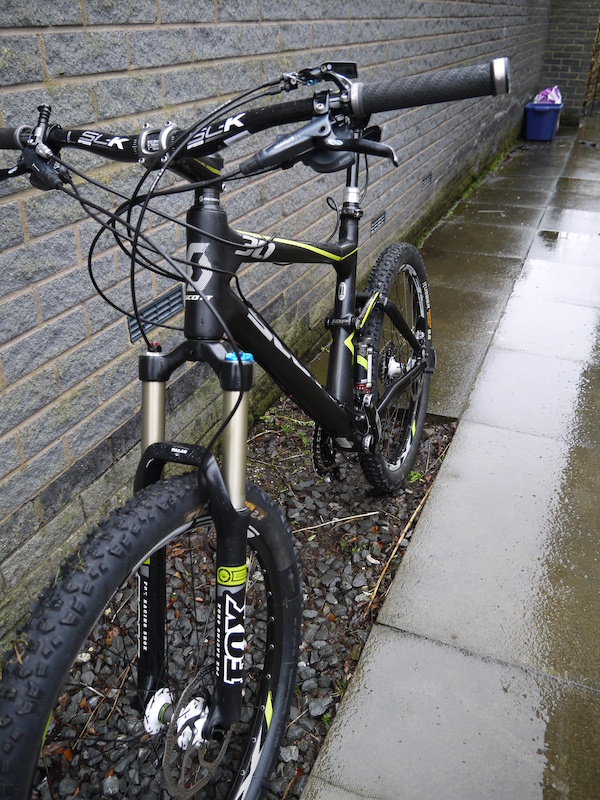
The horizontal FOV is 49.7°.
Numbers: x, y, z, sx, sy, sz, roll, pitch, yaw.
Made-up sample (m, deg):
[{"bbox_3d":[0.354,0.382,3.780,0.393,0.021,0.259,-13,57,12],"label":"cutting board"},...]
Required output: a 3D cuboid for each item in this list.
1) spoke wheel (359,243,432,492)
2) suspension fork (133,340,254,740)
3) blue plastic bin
[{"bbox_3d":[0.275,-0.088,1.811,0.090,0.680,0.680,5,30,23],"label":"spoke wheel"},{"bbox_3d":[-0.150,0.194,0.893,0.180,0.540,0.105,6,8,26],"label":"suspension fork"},{"bbox_3d":[2.650,-3.030,7.030,0.365,0.345,0.480,11,33,21],"label":"blue plastic bin"}]

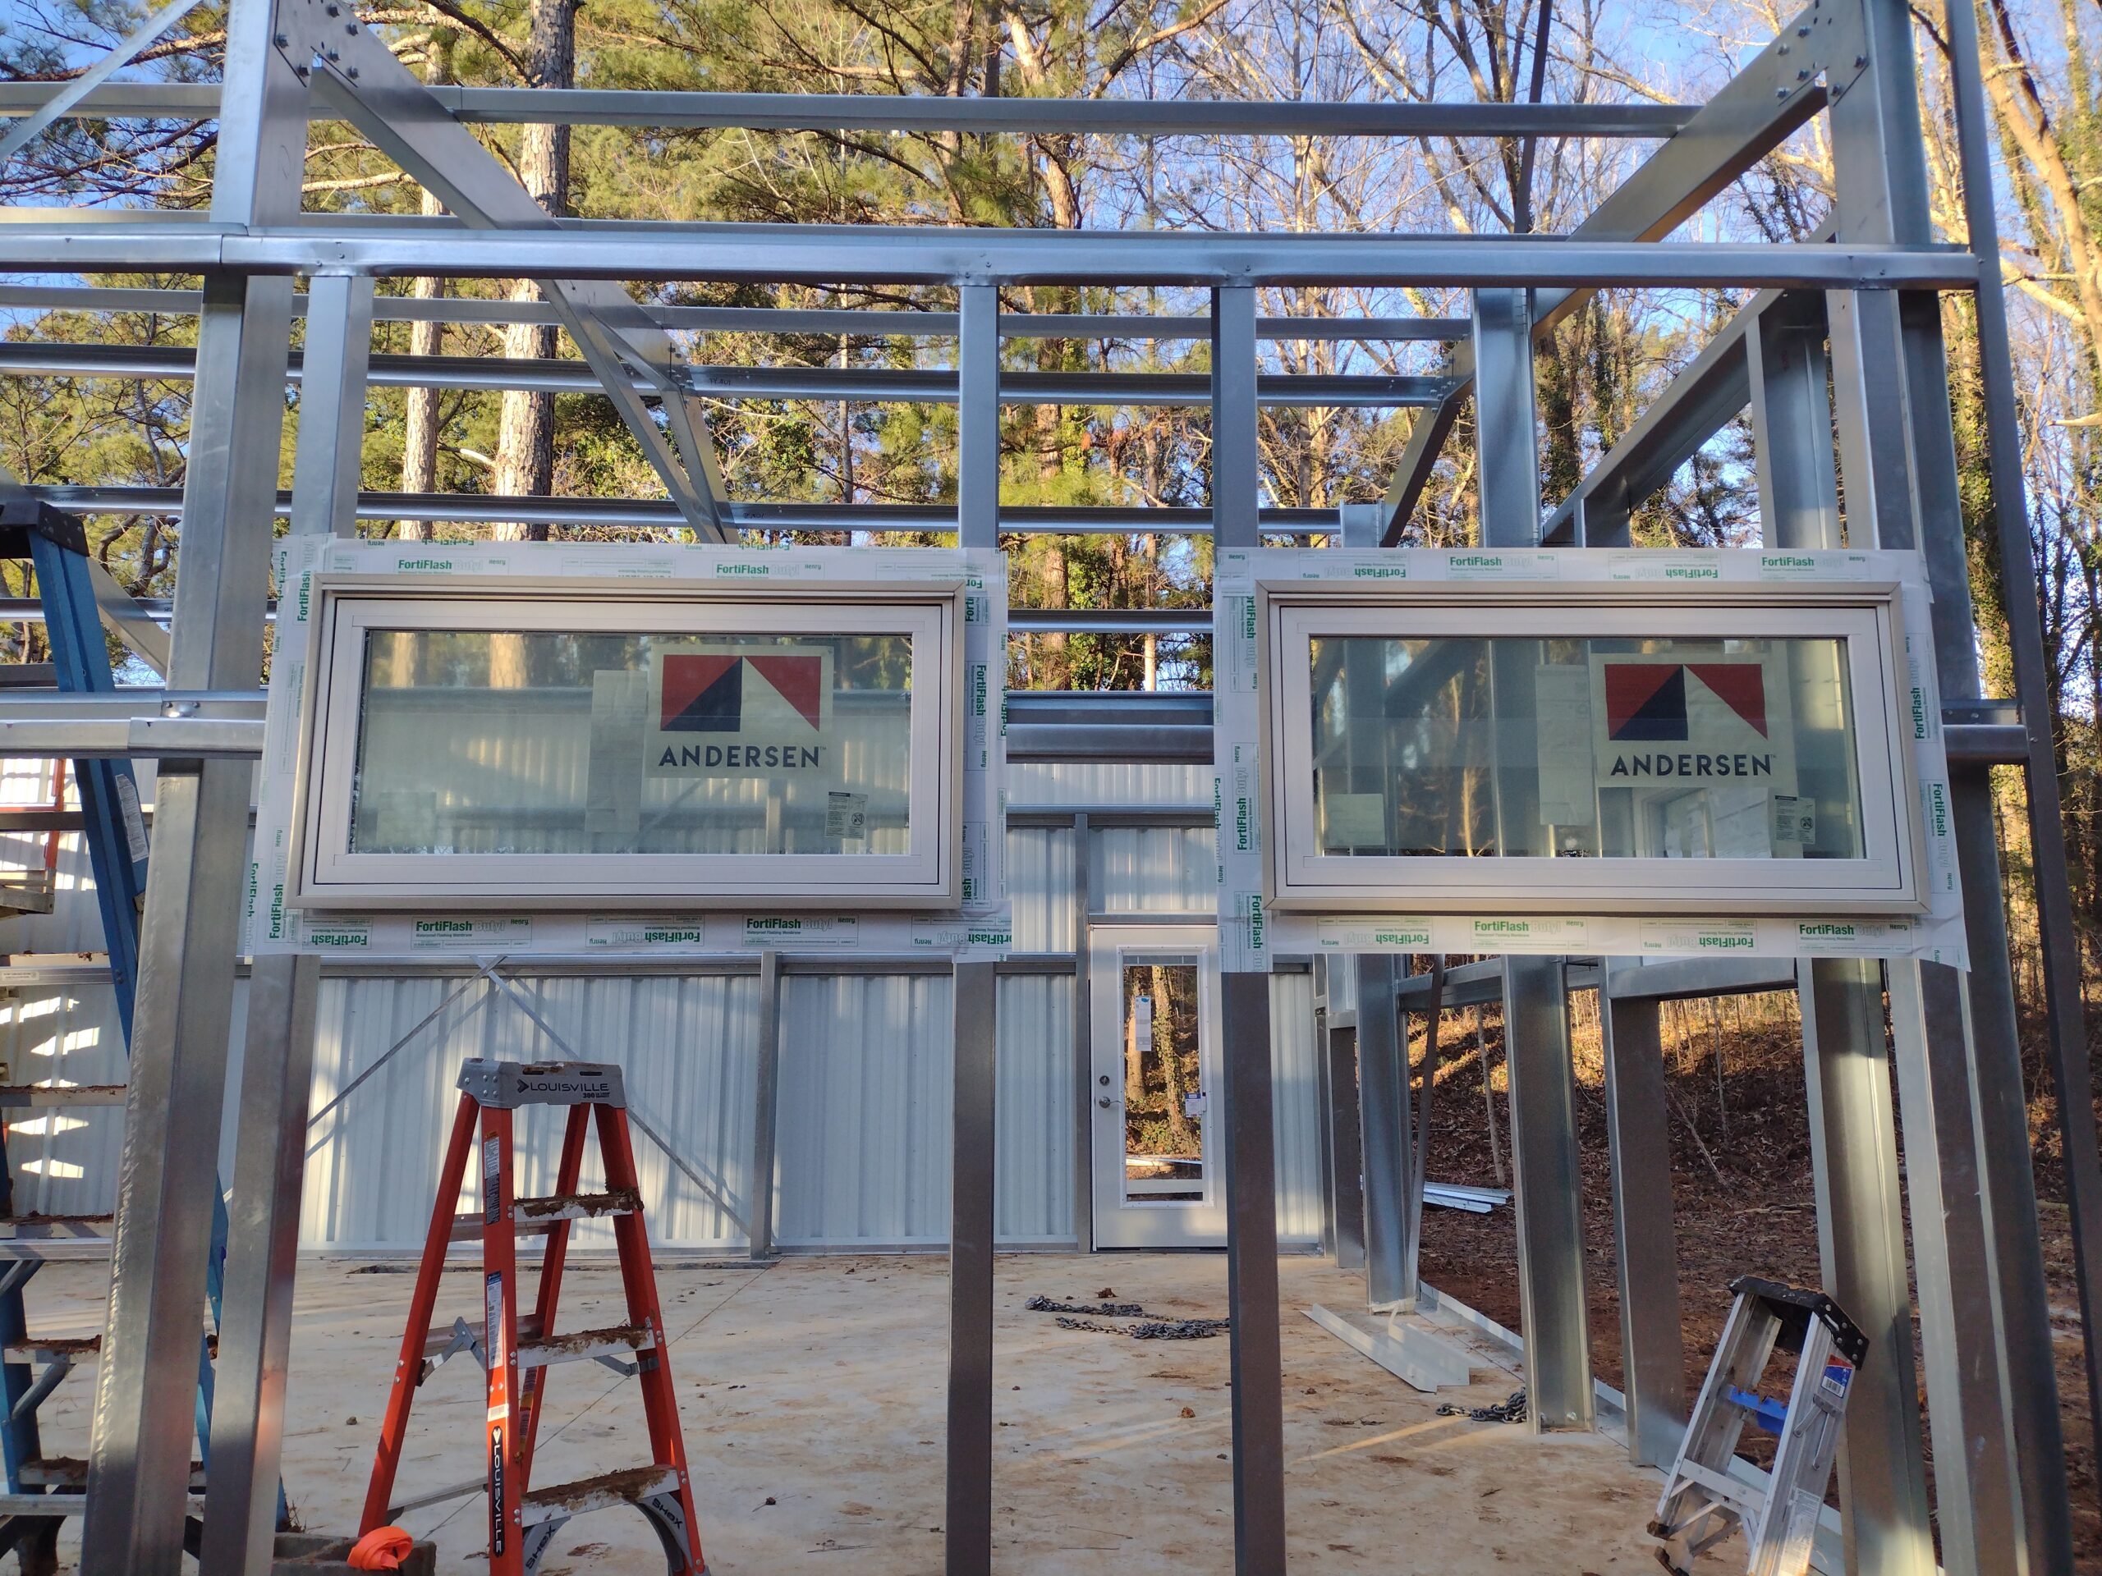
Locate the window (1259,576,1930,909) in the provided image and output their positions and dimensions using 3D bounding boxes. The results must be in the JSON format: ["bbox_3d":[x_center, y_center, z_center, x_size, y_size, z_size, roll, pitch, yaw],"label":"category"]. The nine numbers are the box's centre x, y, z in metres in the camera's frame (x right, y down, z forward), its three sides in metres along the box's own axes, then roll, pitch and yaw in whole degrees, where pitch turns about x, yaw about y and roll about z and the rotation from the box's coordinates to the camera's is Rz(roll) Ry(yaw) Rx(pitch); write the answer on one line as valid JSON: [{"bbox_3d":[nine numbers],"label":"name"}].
[{"bbox_3d":[0.994,-0.074,3.064,1.215,0.617,0.090,0,-10,-1],"label":"window"}]

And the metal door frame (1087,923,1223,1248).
[{"bbox_3d":[0.745,1.930,10.660,0.930,2.040,0.060,0,-10,-1],"label":"metal door frame"}]

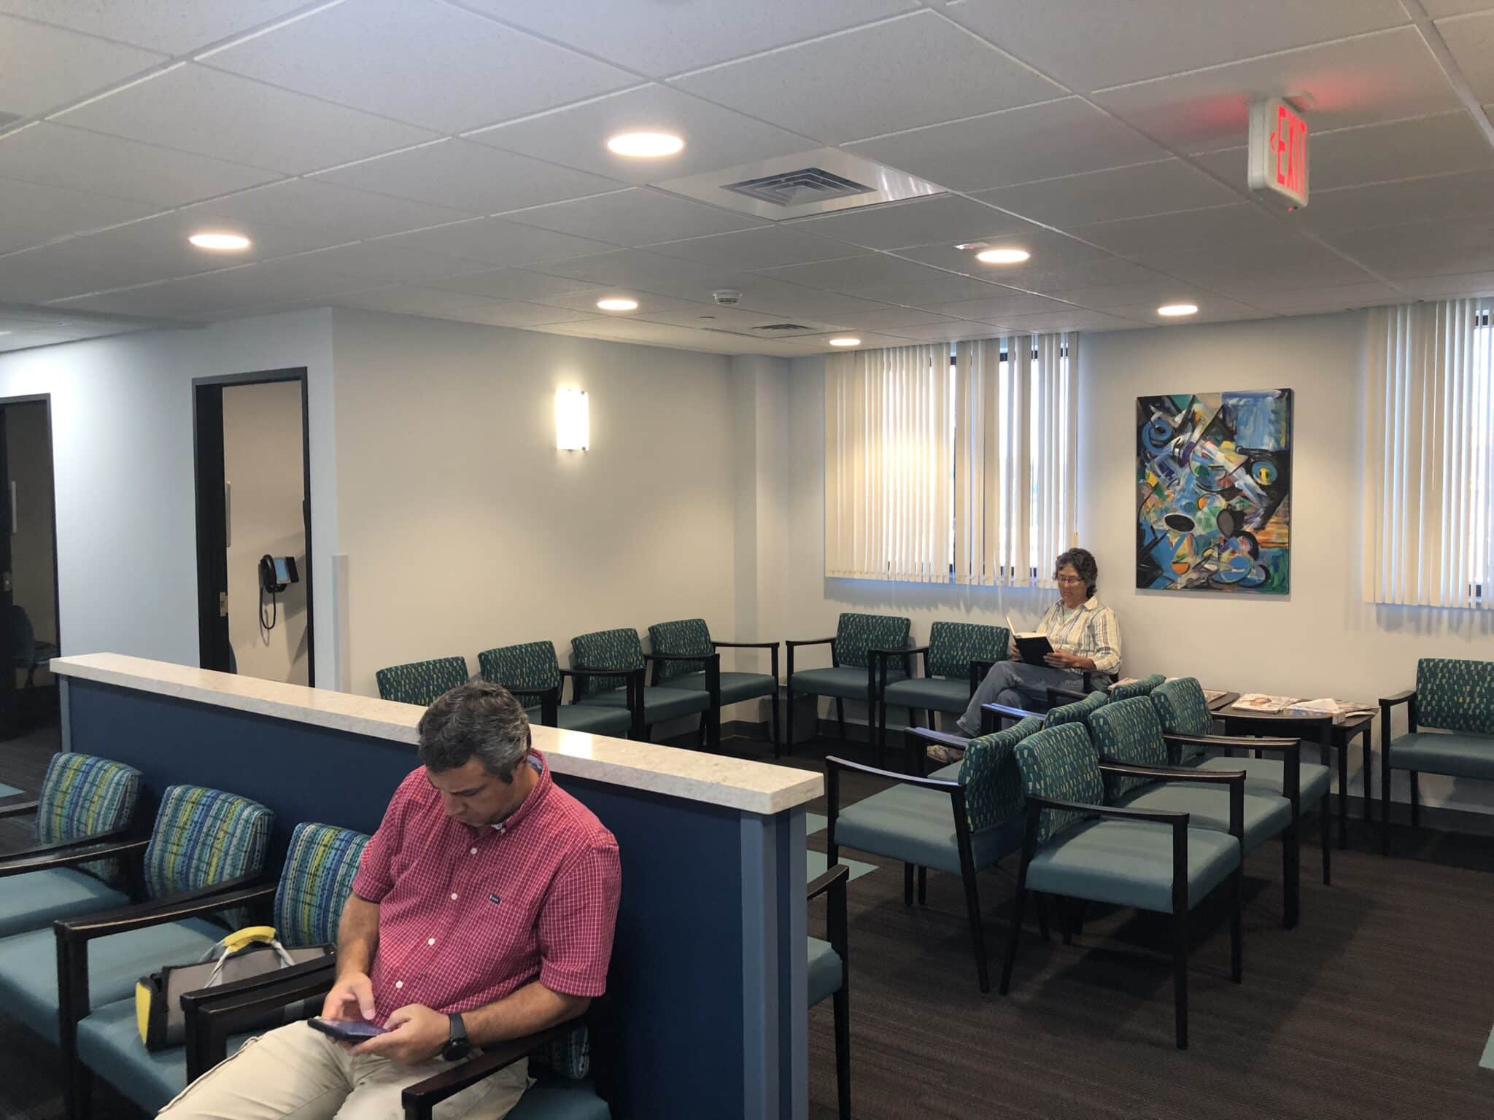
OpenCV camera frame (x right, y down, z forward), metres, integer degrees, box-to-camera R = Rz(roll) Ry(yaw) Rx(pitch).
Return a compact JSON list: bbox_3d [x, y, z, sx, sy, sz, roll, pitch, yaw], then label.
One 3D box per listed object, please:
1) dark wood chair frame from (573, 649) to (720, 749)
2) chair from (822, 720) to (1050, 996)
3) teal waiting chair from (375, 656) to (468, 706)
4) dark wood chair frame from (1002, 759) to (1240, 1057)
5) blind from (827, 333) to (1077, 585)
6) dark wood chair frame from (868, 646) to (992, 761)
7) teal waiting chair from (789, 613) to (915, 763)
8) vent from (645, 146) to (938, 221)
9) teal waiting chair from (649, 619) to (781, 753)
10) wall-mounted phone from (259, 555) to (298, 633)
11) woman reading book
[{"bbox_3d":[-0.575,0.852,6.481,0.590,0.690,0.590,2,5,38],"label":"dark wood chair frame"},{"bbox_3d":[0.678,0.932,4.181,0.610,0.810,0.590,2,5,38],"label":"chair"},{"bbox_3d":[-1.345,0.882,5.574,0.630,0.810,0.610,3,5,37],"label":"teal waiting chair"},{"bbox_3d":[1.177,1.014,3.792,0.600,0.690,0.590,2,5,38],"label":"dark wood chair frame"},{"bbox_3d":[1.119,-0.552,6.943,1.620,1.375,0.090,2,5,38],"label":"blind"},{"bbox_3d":[1.157,0.817,6.757,0.620,0.750,0.630,3,5,37],"label":"dark wood chair frame"},{"bbox_3d":[0.630,0.744,7.091,0.590,0.810,0.610,2,5,38],"label":"teal waiting chair"},{"bbox_3d":[0.147,-1.003,3.235,0.600,0.045,0.600,3,5,37],"label":"vent"},{"bbox_3d":[-0.232,0.777,7.016,0.630,0.810,0.610,3,5,37],"label":"teal waiting chair"},{"bbox_3d":[-2.886,0.199,7.471,0.110,0.476,0.202,2,5,38],"label":"wall-mounted phone"},{"bbox_3d":[1.509,0.594,6.191,0.640,1.270,0.860,4,6,44],"label":"woman reading book"}]

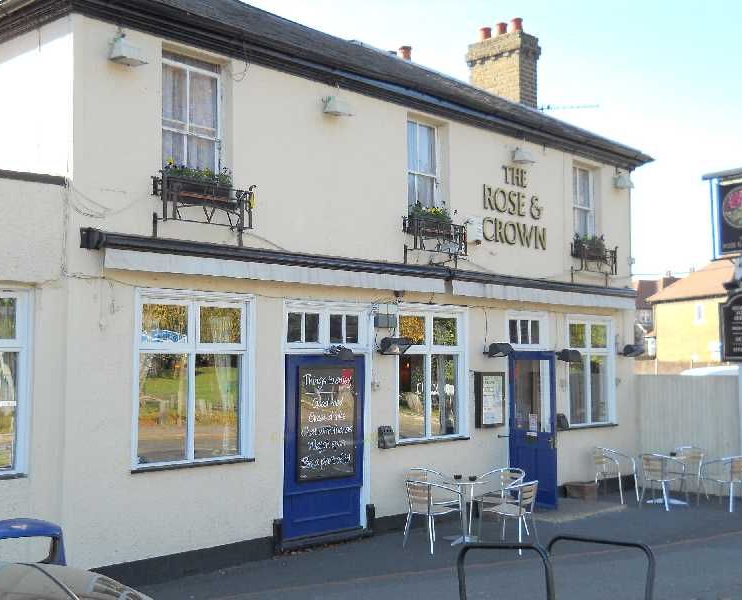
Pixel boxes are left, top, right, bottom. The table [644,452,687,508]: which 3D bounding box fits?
[{"bbox_3d":[4.287,2.594,14.689,0.618,0.709,0.618,-2,-4,41],"label":"table"}]

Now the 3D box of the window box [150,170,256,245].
[{"bbox_3d":[-1.644,-0.897,10.076,0.240,0.630,1.130,-3,-5,42],"label":"window box"}]

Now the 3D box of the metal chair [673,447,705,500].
[{"bbox_3d":[4.703,2.611,15.132,0.537,0.740,0.578,-2,-4,41],"label":"metal chair"}]

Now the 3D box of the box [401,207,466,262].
[{"bbox_3d":[0.790,-0.752,12.245,0.294,0.557,0.912,-2,-4,41],"label":"box"}]

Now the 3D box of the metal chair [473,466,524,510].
[{"bbox_3d":[1.513,2.375,11.873,0.537,0.740,0.578,-2,-4,41],"label":"metal chair"}]

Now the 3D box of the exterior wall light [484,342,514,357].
[{"bbox_3d":[1.776,0.689,14.152,0.300,0.195,0.290,-3,-4,42],"label":"exterior wall light"}]

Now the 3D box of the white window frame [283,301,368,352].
[{"bbox_3d":[-0.463,0.319,11.457,0.120,0.565,1.435,-3,-5,42],"label":"white window frame"}]

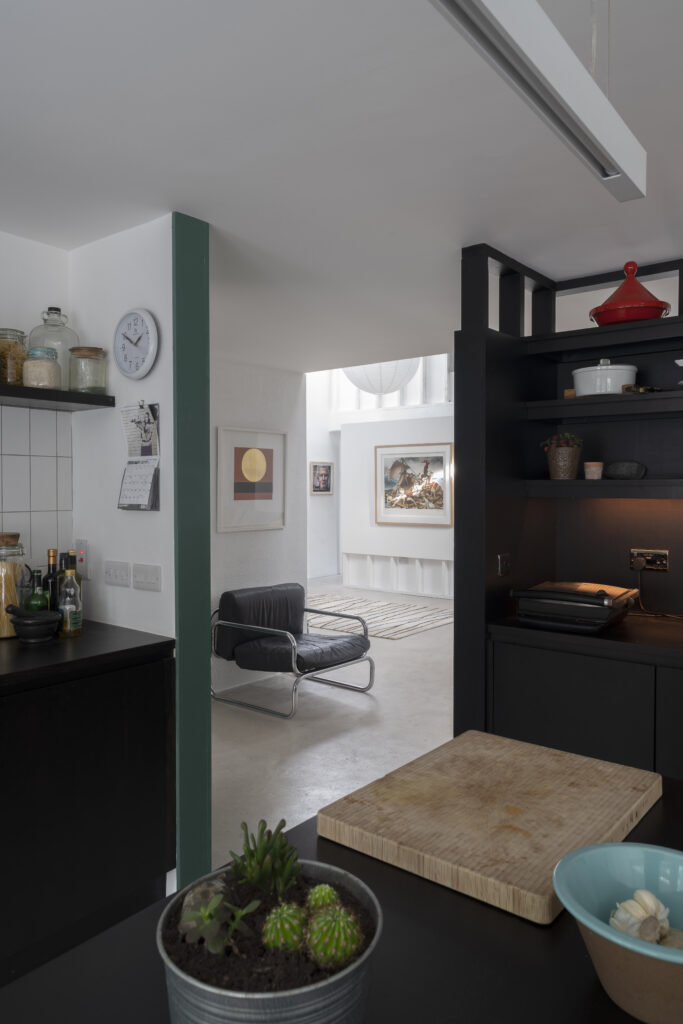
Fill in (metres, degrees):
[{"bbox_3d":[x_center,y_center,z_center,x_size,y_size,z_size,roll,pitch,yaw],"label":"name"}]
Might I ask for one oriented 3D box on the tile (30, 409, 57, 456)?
[{"bbox_3d":[-1.084,-0.292,2.481,0.009,0.180,0.099,1,2,38],"label":"tile"}]

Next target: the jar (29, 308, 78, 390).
[{"bbox_3d":[-1.014,-0.564,2.411,0.165,0.316,0.165,0,2,0],"label":"jar"}]

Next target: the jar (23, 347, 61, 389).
[{"bbox_3d":[-0.990,-0.470,2.258,0.115,0.138,0.115,0,1,0],"label":"jar"}]

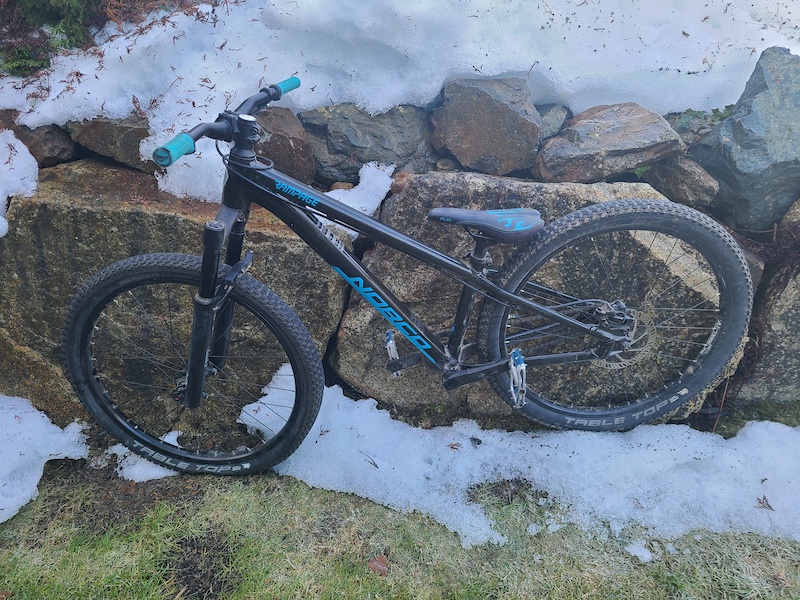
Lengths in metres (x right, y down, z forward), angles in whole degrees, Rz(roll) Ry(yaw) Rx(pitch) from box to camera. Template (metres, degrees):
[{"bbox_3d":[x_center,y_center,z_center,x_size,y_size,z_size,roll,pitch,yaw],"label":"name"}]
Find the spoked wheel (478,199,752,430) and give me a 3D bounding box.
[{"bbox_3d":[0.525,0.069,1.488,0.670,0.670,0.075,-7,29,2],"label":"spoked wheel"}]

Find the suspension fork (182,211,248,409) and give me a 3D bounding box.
[{"bbox_3d":[-0.434,0.017,1.429,0.100,0.525,0.180,15,28,-3],"label":"suspension fork"}]

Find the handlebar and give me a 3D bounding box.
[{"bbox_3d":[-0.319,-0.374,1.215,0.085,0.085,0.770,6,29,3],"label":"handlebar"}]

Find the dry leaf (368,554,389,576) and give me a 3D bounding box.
[{"bbox_3d":[-0.050,0.620,1.403,0.050,0.015,0.055,-4,36,0],"label":"dry leaf"}]

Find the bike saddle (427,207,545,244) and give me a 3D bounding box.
[{"bbox_3d":[0.189,-0.173,1.342,0.257,0.070,0.140,0,29,-2],"label":"bike saddle"}]

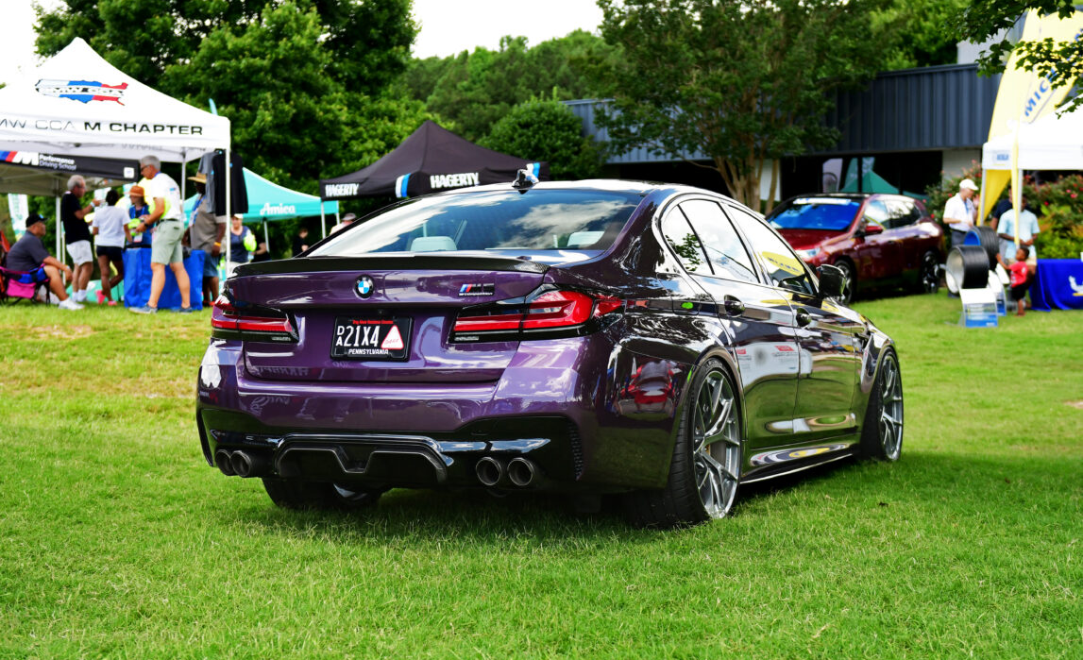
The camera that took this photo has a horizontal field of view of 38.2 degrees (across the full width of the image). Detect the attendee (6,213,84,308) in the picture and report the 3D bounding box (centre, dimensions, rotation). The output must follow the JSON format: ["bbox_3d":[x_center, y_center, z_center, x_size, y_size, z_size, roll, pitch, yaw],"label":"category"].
[{"bbox_3d":[-6.032,-0.826,19.000,1.000,1.170,0.600,1,3,12],"label":"attendee"}]

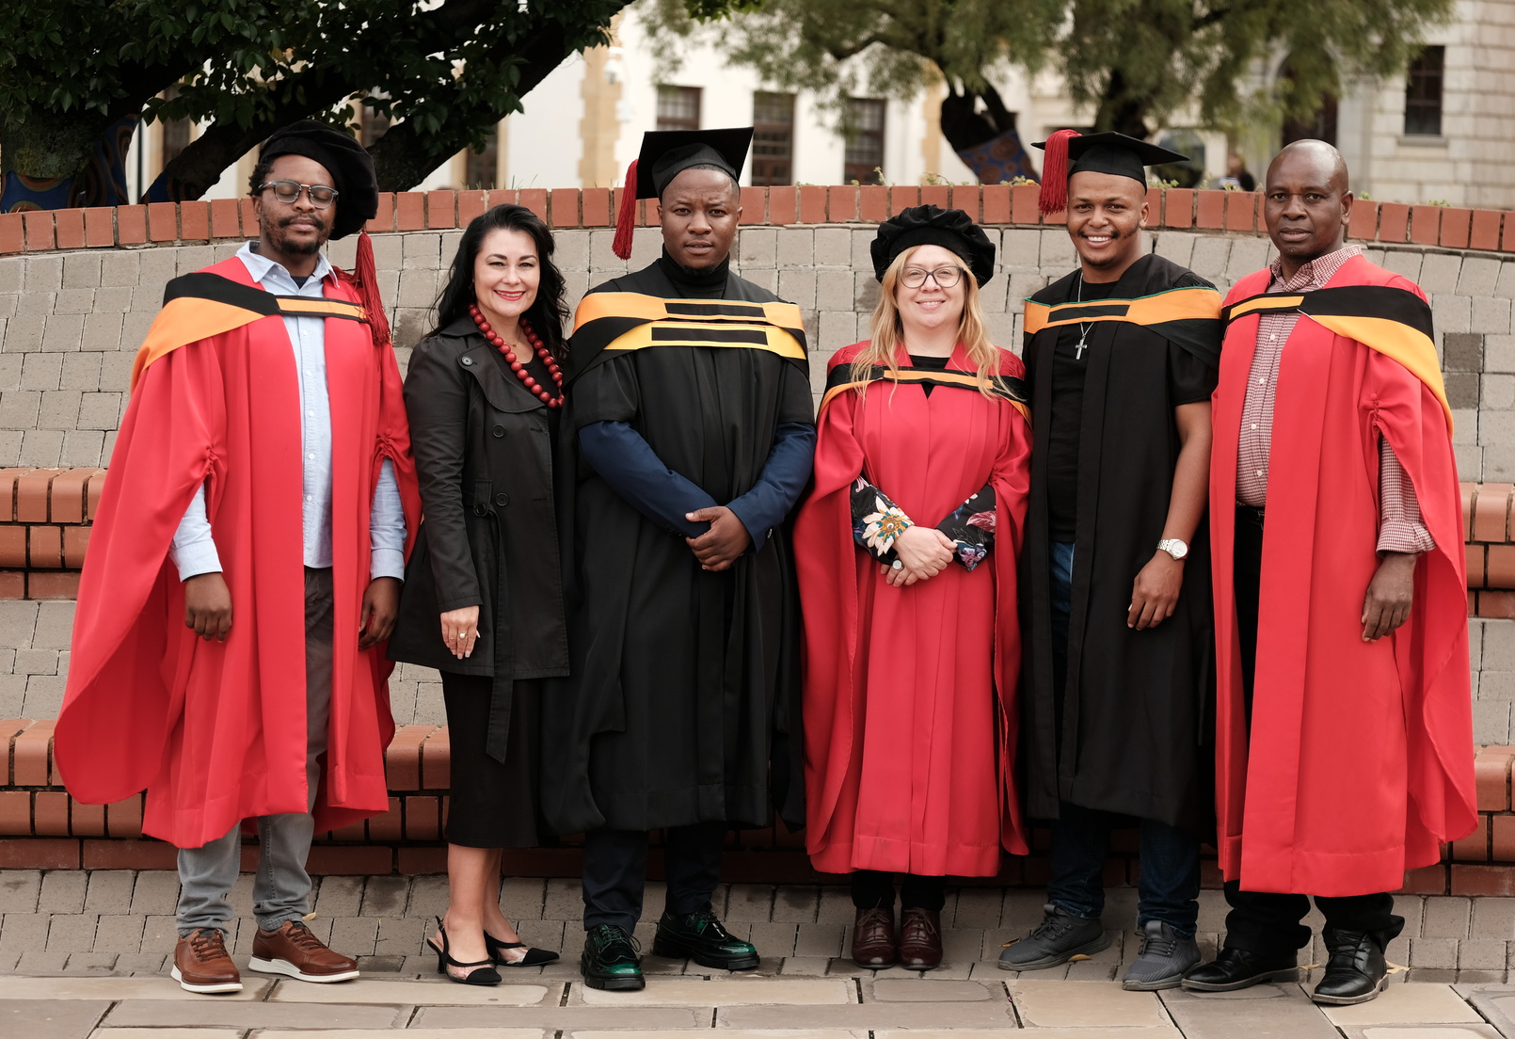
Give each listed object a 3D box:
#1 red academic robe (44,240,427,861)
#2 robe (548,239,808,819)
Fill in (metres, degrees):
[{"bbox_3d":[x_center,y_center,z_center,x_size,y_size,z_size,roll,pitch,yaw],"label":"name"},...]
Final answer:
[{"bbox_3d":[-1.107,0.056,8.420,0.770,1.240,0.480,-1,3,-14],"label":"red academic robe"},{"bbox_3d":[-0.169,0.046,8.430,0.580,1.200,0.400,0,3,-2],"label":"robe"}]

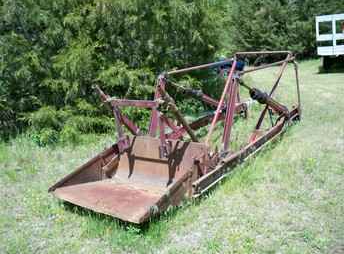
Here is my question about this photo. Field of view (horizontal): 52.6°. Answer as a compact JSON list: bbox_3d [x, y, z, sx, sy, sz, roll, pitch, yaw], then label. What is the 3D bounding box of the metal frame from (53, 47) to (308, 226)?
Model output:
[{"bbox_3d":[0.586,-0.335,5.169,1.270,1.380,4.900,8,16,32],"label":"metal frame"}]

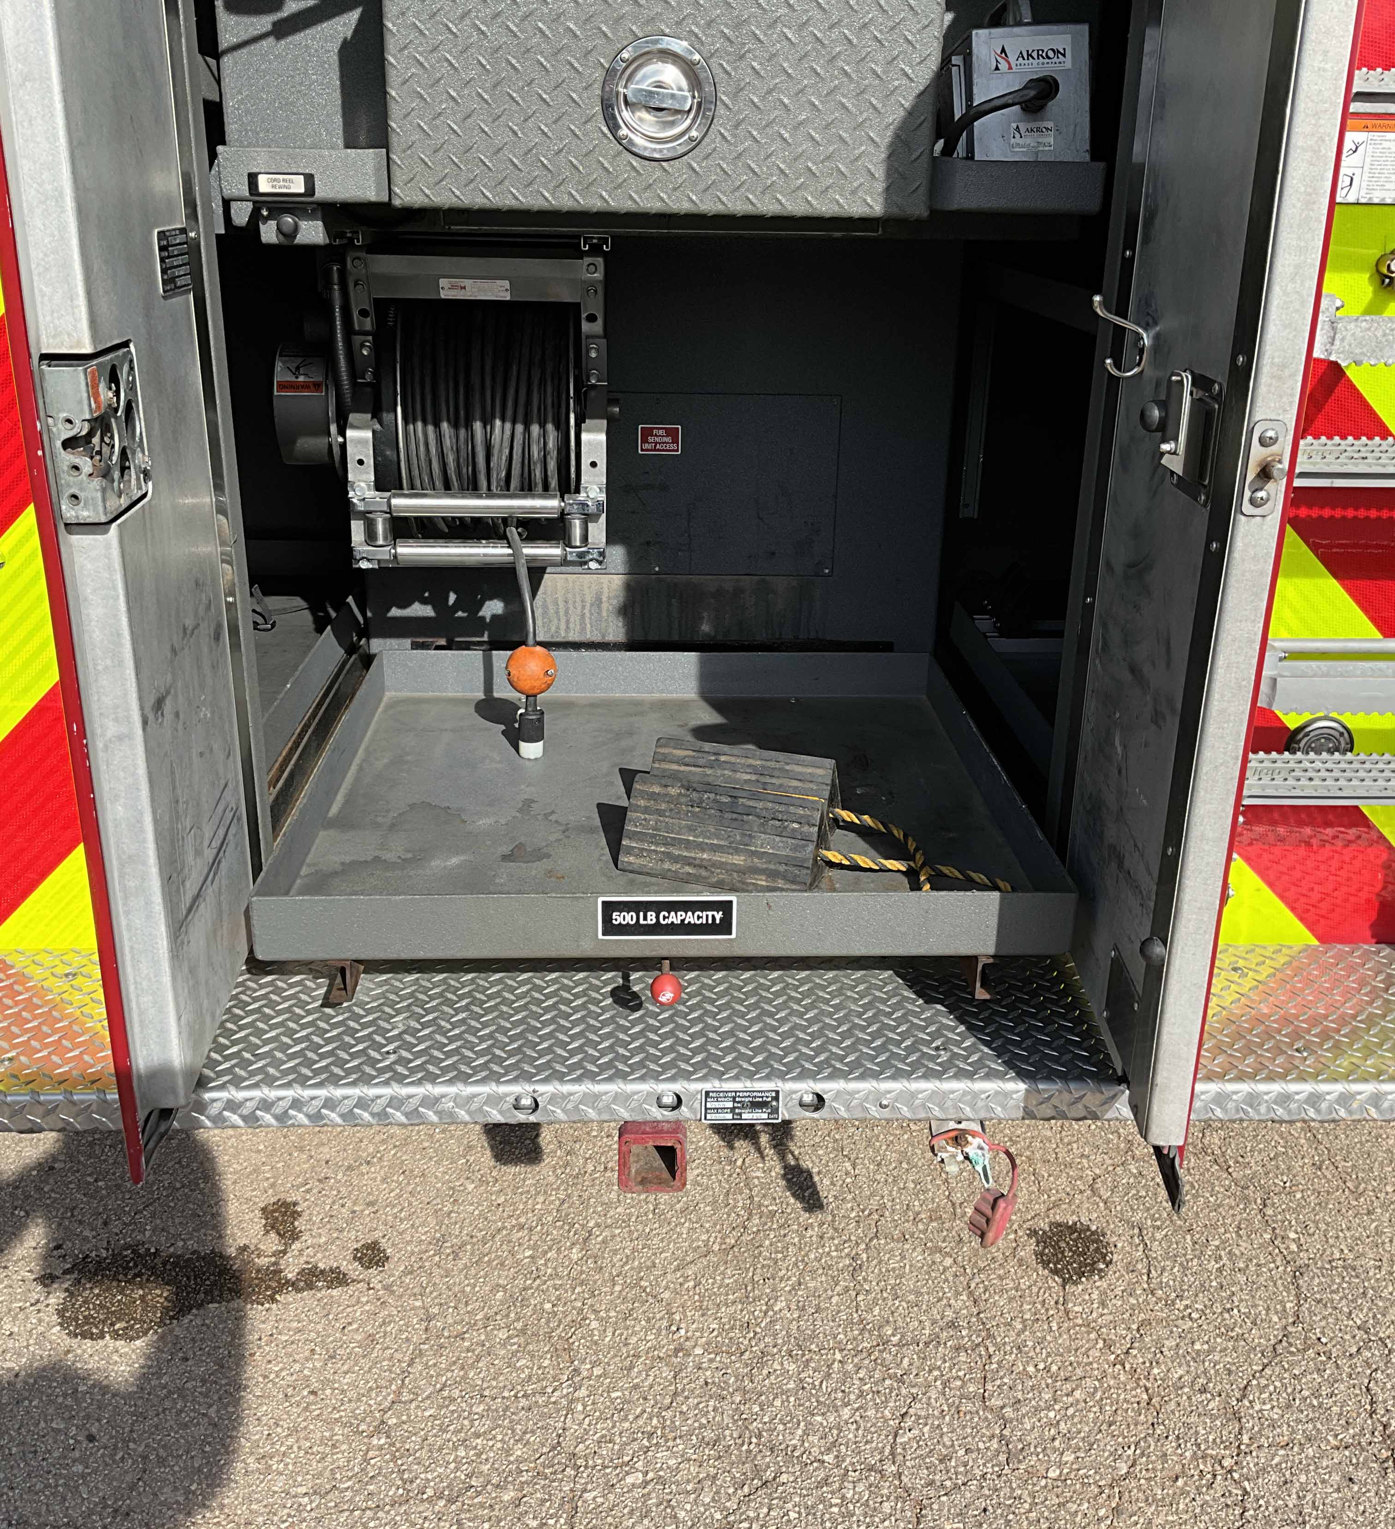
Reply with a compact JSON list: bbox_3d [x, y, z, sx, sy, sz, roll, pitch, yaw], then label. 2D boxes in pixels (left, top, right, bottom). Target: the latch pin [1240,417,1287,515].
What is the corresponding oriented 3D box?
[{"bbox_3d":[0.474,-0.243,1.292,0.028,0.080,0.027,1,21,1],"label":"latch pin"}]

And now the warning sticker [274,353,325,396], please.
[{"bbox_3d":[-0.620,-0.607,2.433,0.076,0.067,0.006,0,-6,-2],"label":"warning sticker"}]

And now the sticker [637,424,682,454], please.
[{"bbox_3d":[-0.067,-0.582,2.795,0.076,0.051,0.003,0,21,-2],"label":"sticker"}]

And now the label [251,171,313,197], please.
[{"bbox_3d":[-0.479,-0.667,1.795,0.074,0.026,0.003,0,21,-2],"label":"label"}]

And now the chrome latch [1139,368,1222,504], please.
[{"bbox_3d":[0.422,-0.297,1.407,0.060,0.106,0.118,1,21,1],"label":"chrome latch"}]

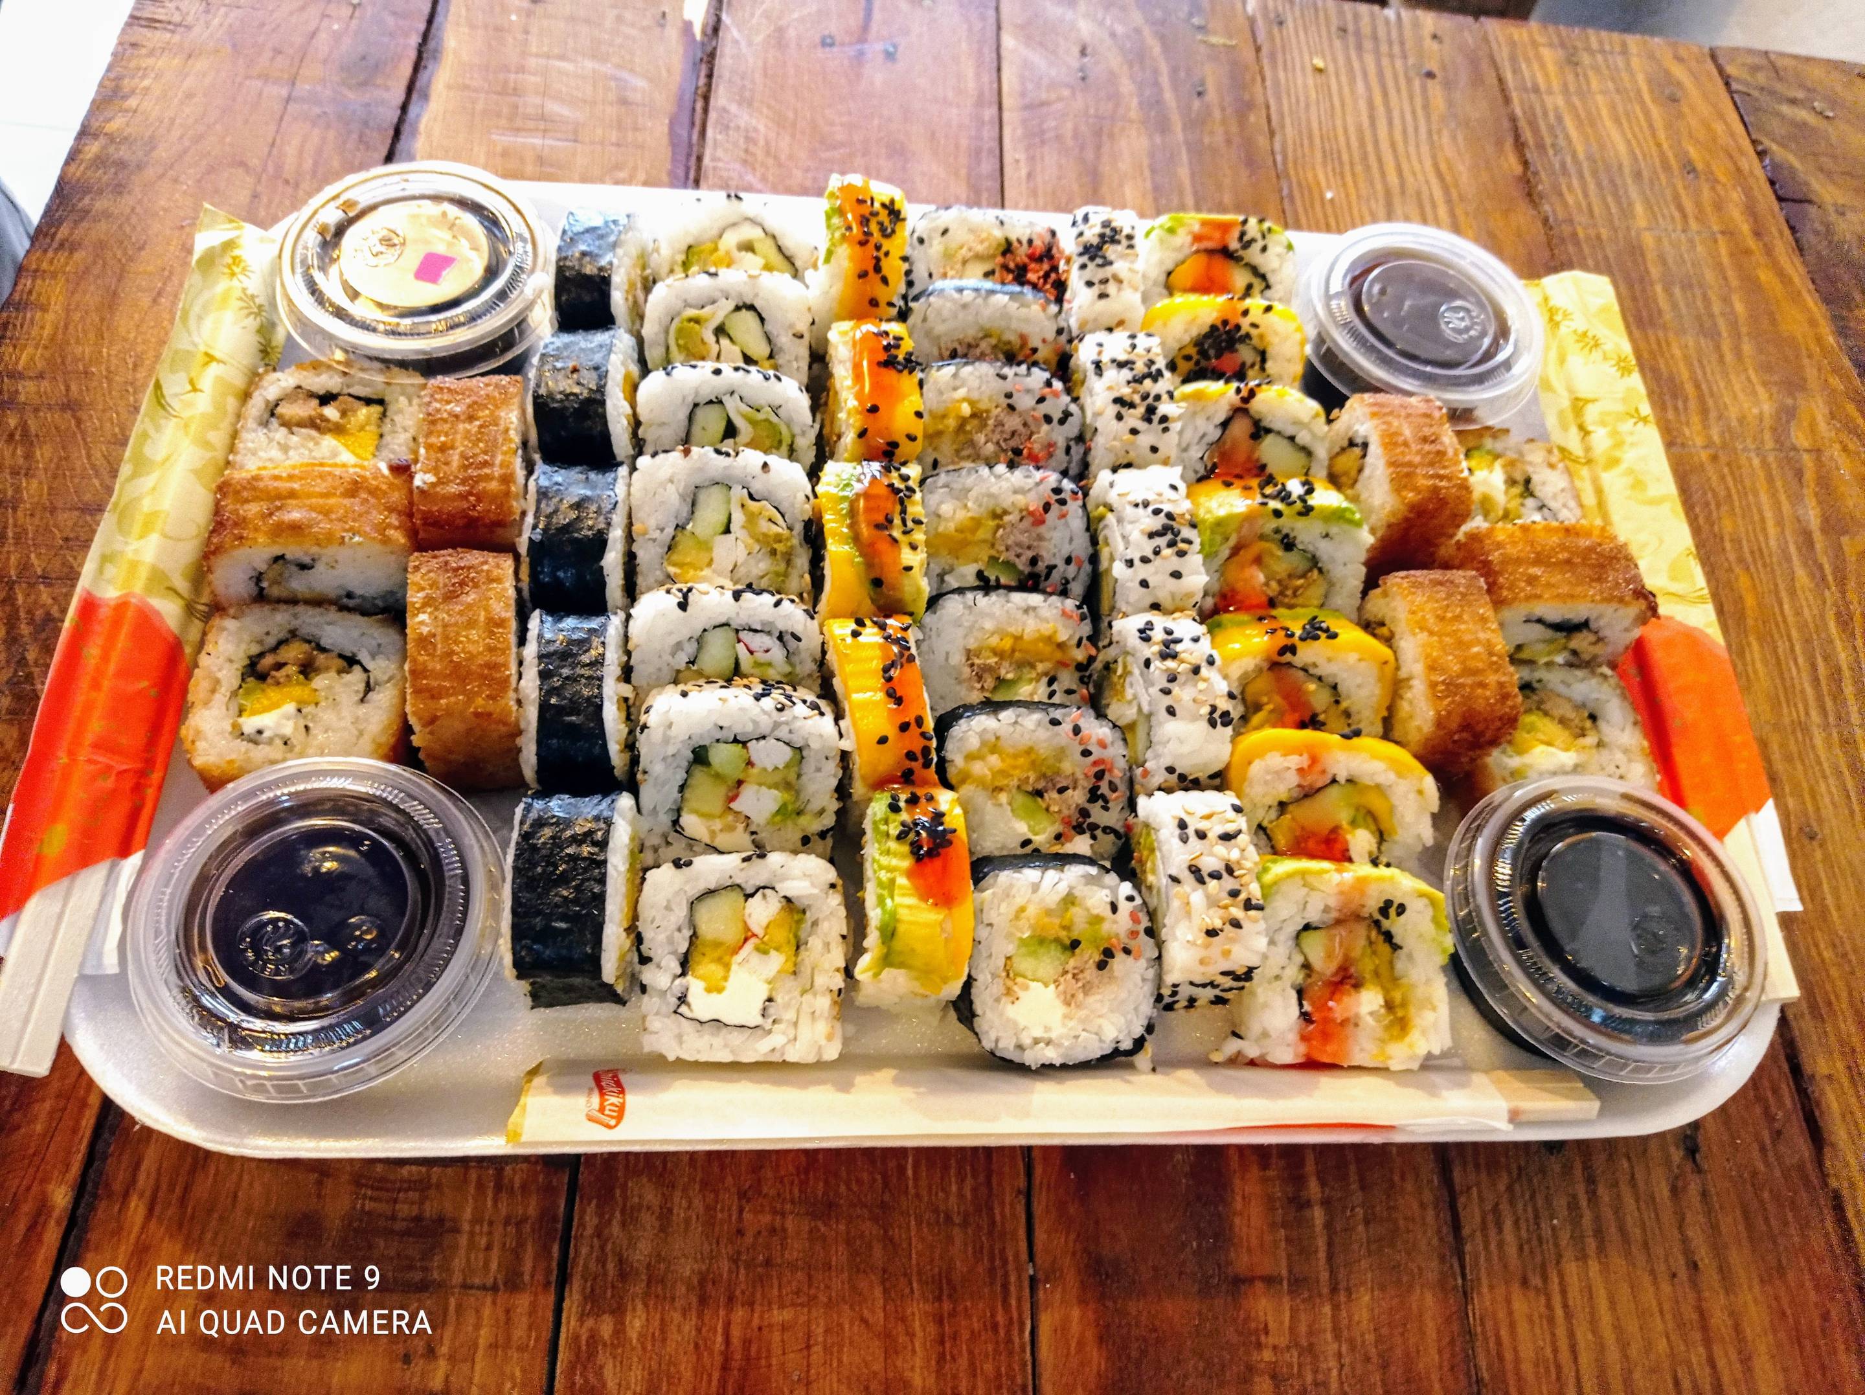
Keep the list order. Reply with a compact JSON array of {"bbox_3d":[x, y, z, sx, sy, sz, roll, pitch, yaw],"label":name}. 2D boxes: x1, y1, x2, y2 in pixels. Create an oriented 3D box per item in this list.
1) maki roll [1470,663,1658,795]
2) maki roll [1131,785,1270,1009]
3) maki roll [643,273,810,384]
[{"bbox_3d":[0.146,0.007,0.355,0.039,0.021,0.037,0,101,-8],"label":"maki roll"},{"bbox_3d":[0.056,0.043,0.321,0.022,0.039,0.042,-4,59,3],"label":"maki roll"},{"bbox_3d":[-0.052,-0.086,0.382,0.042,0.040,0.024,1,25,-7],"label":"maki roll"}]

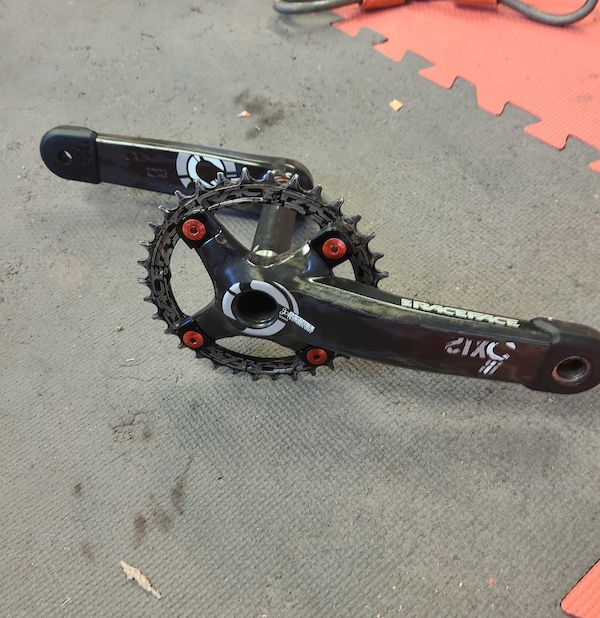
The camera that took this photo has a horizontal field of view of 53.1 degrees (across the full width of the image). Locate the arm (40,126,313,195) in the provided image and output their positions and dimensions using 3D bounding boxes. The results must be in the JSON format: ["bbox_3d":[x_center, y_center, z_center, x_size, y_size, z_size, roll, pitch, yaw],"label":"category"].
[{"bbox_3d":[-0.092,-0.104,0.450,0.207,0.037,0.027,10,37,4],"label":"arm"}]

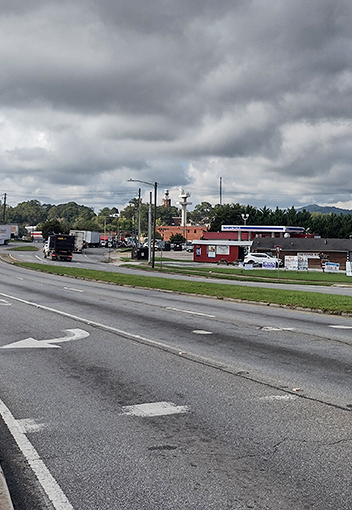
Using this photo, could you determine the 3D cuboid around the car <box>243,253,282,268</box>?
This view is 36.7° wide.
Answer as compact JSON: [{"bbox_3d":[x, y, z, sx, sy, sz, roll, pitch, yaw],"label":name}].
[{"bbox_3d":[10.600,0.680,64.200,4.680,1.680,1.880,2,0,22],"label":"car"}]

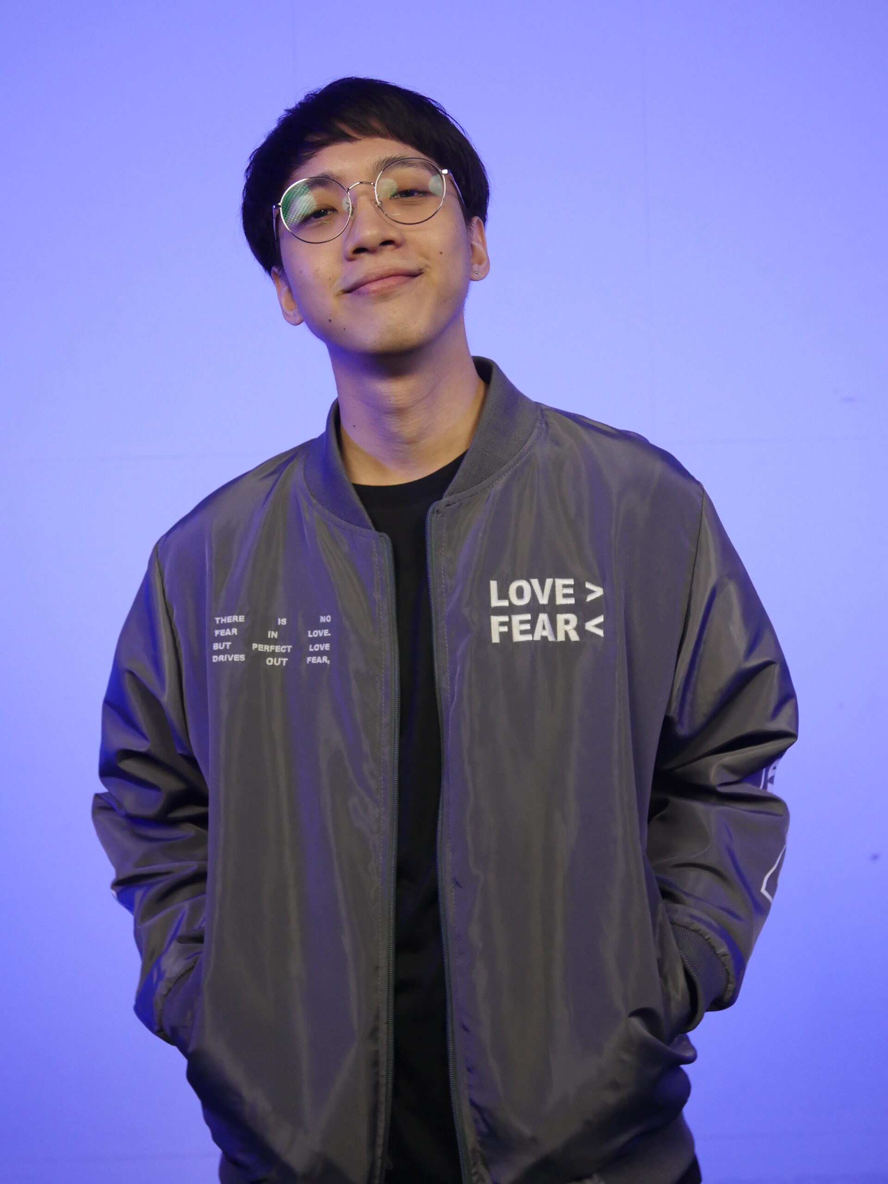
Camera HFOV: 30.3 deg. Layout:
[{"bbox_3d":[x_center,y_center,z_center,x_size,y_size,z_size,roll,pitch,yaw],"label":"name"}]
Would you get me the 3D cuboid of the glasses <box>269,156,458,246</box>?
[{"bbox_3d":[-0.057,-0.278,1.271,0.138,0.050,0.145,-12,-8,0],"label":"glasses"}]

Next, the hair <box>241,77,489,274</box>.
[{"bbox_3d":[-0.066,-0.321,1.312,0.196,0.185,0.212,-12,-8,0],"label":"hair"}]

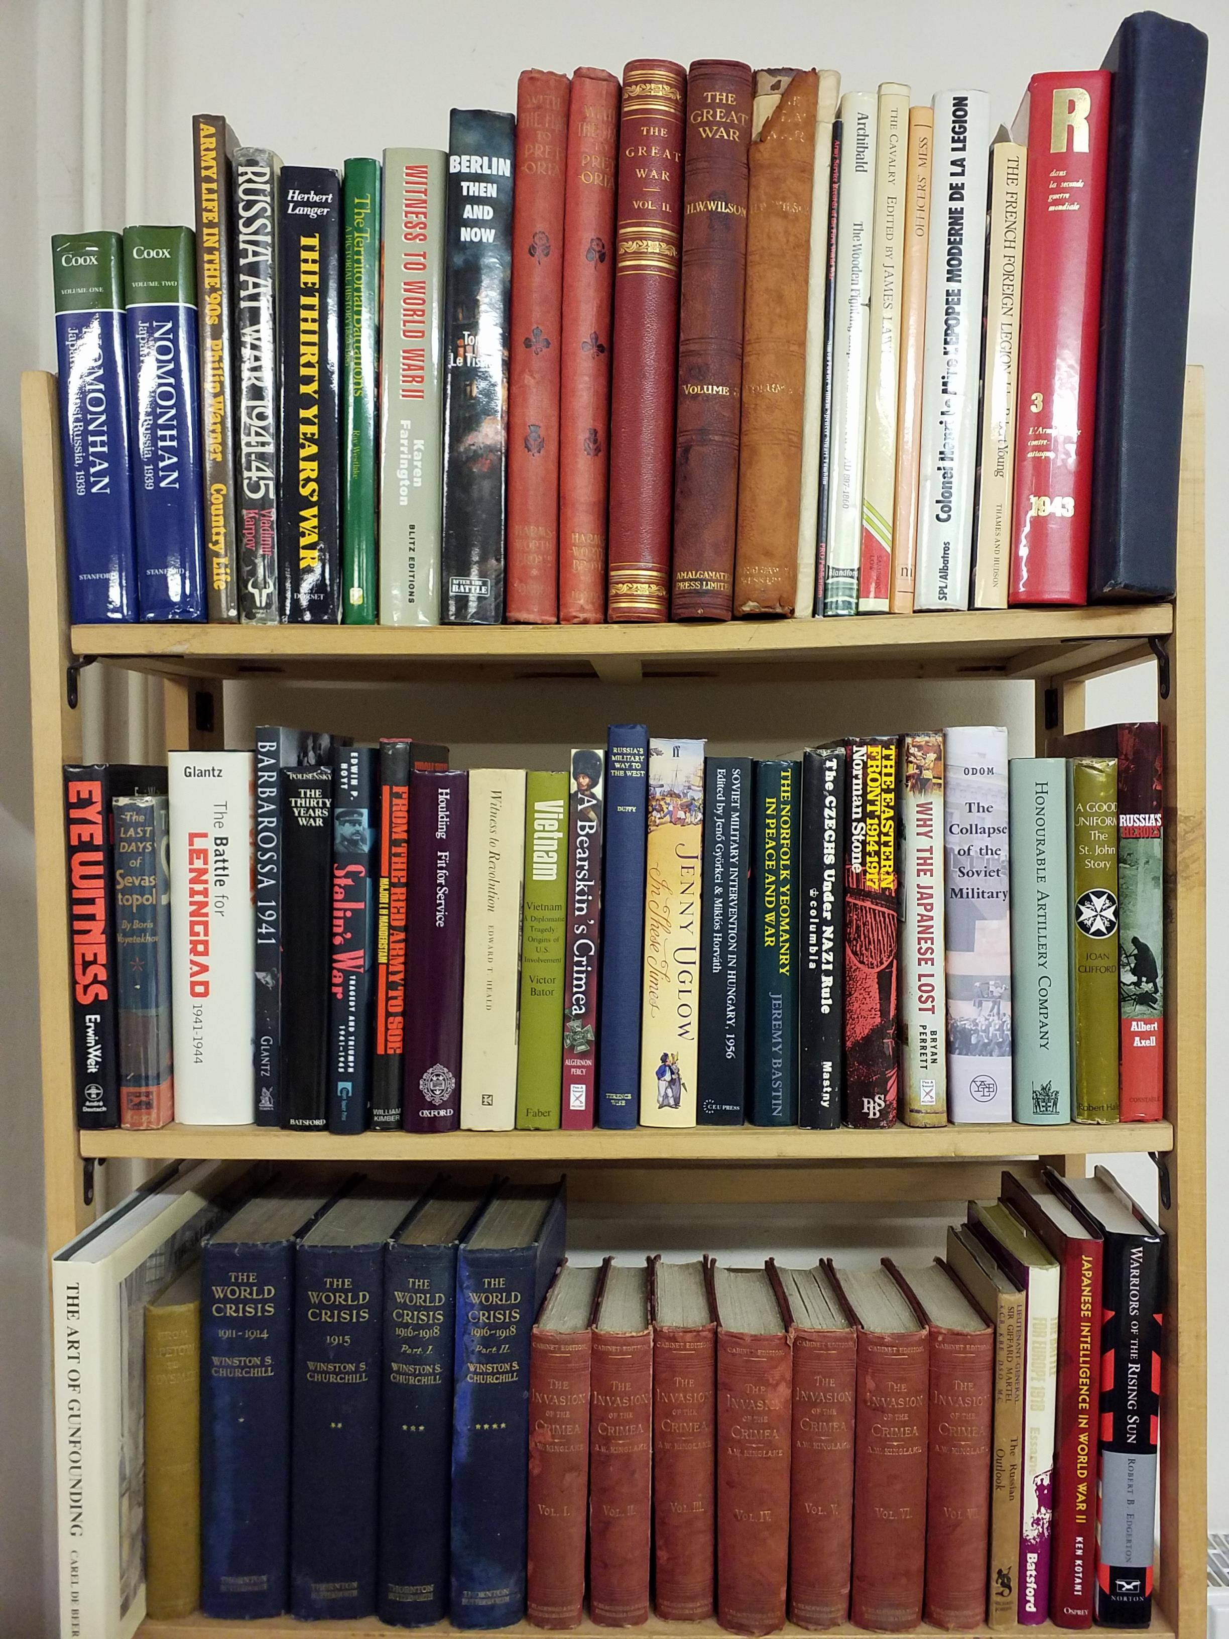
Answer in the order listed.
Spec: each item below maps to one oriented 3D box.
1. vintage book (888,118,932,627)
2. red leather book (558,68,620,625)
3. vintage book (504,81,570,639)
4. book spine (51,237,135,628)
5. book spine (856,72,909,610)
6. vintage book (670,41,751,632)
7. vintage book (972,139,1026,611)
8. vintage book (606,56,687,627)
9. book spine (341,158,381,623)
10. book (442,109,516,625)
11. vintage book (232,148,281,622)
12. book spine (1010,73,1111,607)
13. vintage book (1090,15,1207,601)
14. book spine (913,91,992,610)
[{"bbox_3d":[0.181,-0.276,0.873,0.014,0.298,0.220,2,1,2],"label":"vintage book"},{"bbox_3d":[-0.011,-0.292,0.904,0.029,0.333,0.250,2,2,2],"label":"red leather book"},{"bbox_3d":[-0.042,-0.287,0.895,0.031,0.330,0.250,1,1,2],"label":"vintage book"},{"bbox_3d":[-0.318,-0.245,0.874,0.042,0.238,0.165,-2,2,2],"label":"book spine"},{"bbox_3d":[0.164,-0.283,0.879,0.020,0.311,0.235,2,1,2],"label":"book spine"},{"bbox_3d":[0.062,-0.288,0.888,0.036,0.332,0.250,2,1,2],"label":"vintage book"},{"bbox_3d":[0.236,-0.271,0.879,0.021,0.278,0.215,1,2,2],"label":"vintage book"},{"bbox_3d":[0.024,-0.294,0.903,0.037,0.337,0.250,2,2,2],"label":"vintage book"},{"bbox_3d":[-0.151,-0.262,0.882,0.021,0.279,0.215,0,1,2],"label":"book spine"},{"bbox_3d":[-0.079,-0.280,0.894,0.039,0.310,0.225,1,2,2],"label":"book"},{"bbox_3d":[-0.213,-0.266,0.889,0.024,0.285,0.225,0,1,2],"label":"vintage book"},{"bbox_3d":[0.272,-0.293,0.887,0.047,0.315,0.235,2,2,2],"label":"book spine"},{"bbox_3d":[0.324,-0.293,0.843,0.047,0.320,0.240,2,1,8],"label":"vintage book"},{"bbox_3d":[0.207,-0.287,0.889,0.033,0.308,0.235,2,2,2],"label":"book spine"}]

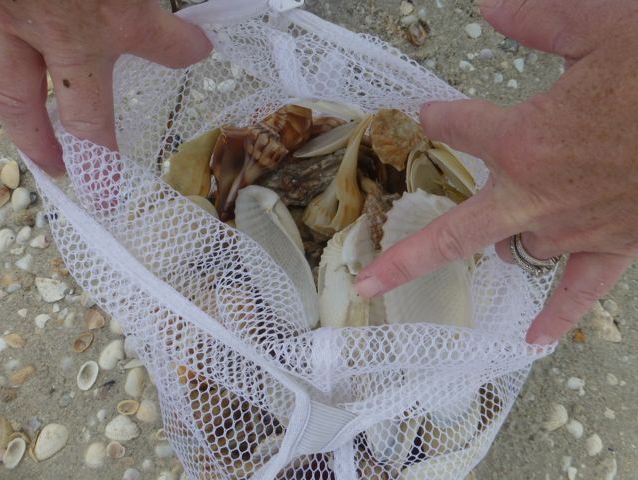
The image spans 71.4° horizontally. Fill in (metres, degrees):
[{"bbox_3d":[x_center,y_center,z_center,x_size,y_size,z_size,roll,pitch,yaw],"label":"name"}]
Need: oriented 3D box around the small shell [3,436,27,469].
[{"bbox_3d":[-0.248,0.175,0.362,0.014,0.007,0.022,3,62,2],"label":"small shell"}]

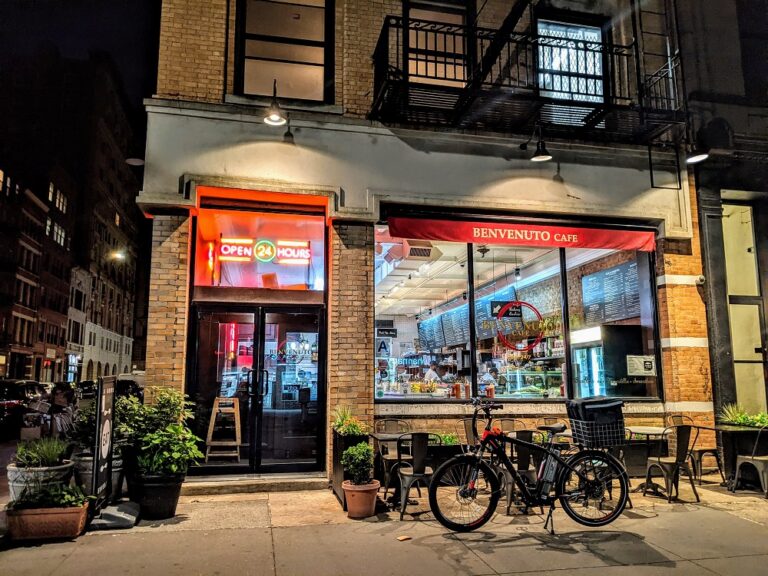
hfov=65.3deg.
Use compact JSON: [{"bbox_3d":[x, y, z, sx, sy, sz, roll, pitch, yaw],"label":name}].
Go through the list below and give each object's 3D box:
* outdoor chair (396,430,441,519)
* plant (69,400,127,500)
[{"bbox_3d":[0.339,1.891,6.158,0.440,0.850,0.490,1,-9,-4],"label":"outdoor chair"},{"bbox_3d":[-3.288,1.856,6.892,0.627,1.107,0.608,2,-9,-13],"label":"plant"}]

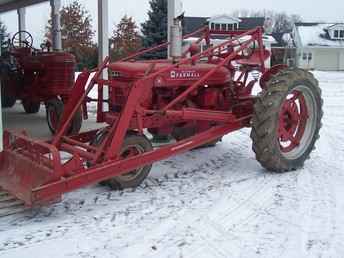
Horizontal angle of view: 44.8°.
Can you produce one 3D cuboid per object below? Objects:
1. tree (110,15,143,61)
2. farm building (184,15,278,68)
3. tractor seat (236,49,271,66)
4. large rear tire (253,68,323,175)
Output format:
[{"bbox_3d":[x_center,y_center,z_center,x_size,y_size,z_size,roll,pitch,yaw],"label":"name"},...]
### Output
[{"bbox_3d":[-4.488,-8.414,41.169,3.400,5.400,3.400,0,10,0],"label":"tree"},{"bbox_3d":[5.519,-9.734,47.017,11.200,6.100,9.000,0,10,0],"label":"farm building"},{"bbox_3d":[1.293,-1.130,6.598,0.430,0.270,0.480,-9,13,-41],"label":"tractor seat"},{"bbox_3d":[1.618,-0.111,5.782,1.455,1.455,0.320,-9,13,-41],"label":"large rear tire"}]

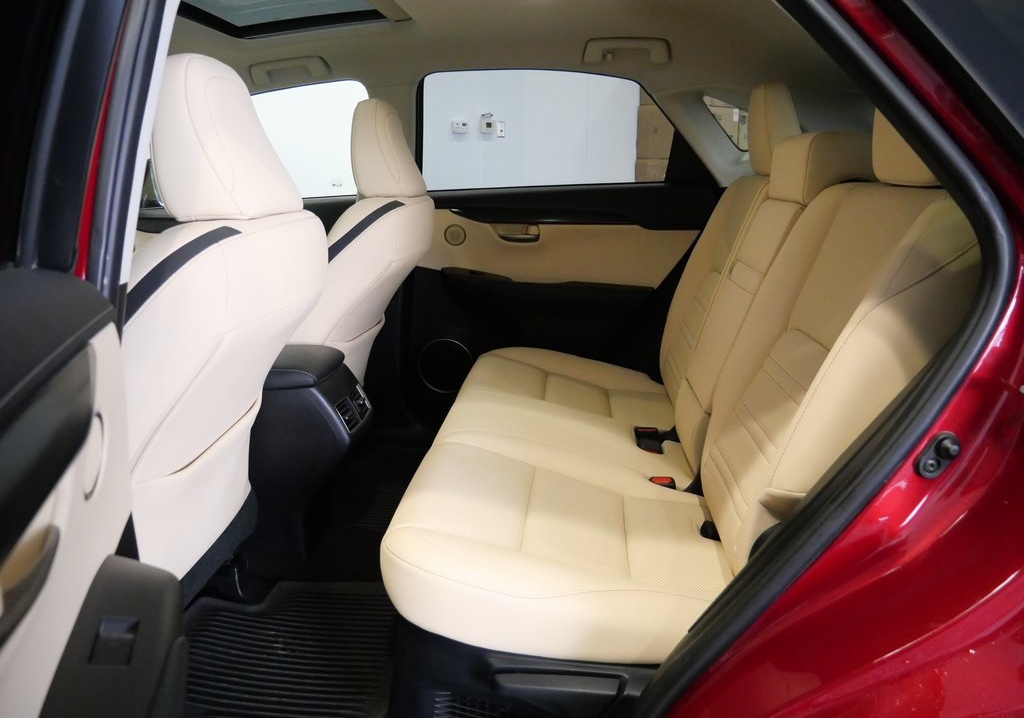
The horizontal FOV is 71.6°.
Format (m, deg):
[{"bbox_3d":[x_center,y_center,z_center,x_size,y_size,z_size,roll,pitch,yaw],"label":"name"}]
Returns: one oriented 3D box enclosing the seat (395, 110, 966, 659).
[{"bbox_3d":[0.258,-0.146,1.370,0.830,0.800,1.270,1,15,5],"label":"seat"}]

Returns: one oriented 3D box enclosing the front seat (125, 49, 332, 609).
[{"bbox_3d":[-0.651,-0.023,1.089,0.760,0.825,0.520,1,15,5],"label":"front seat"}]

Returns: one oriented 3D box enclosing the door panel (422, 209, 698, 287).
[{"bbox_3d":[0.119,-0.317,2.071,0.835,0.240,0.070,1,15,5],"label":"door panel"}]

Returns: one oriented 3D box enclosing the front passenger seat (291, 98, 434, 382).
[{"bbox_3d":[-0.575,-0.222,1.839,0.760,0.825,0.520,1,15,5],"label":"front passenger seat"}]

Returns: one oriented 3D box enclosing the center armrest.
[{"bbox_3d":[-0.484,0.011,1.486,0.290,0.065,0.200,1,15,5],"label":"center armrest"}]

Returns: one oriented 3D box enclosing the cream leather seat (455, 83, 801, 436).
[{"bbox_3d":[0.283,-0.245,1.720,0.810,0.790,0.530,1,15,5],"label":"cream leather seat"}]

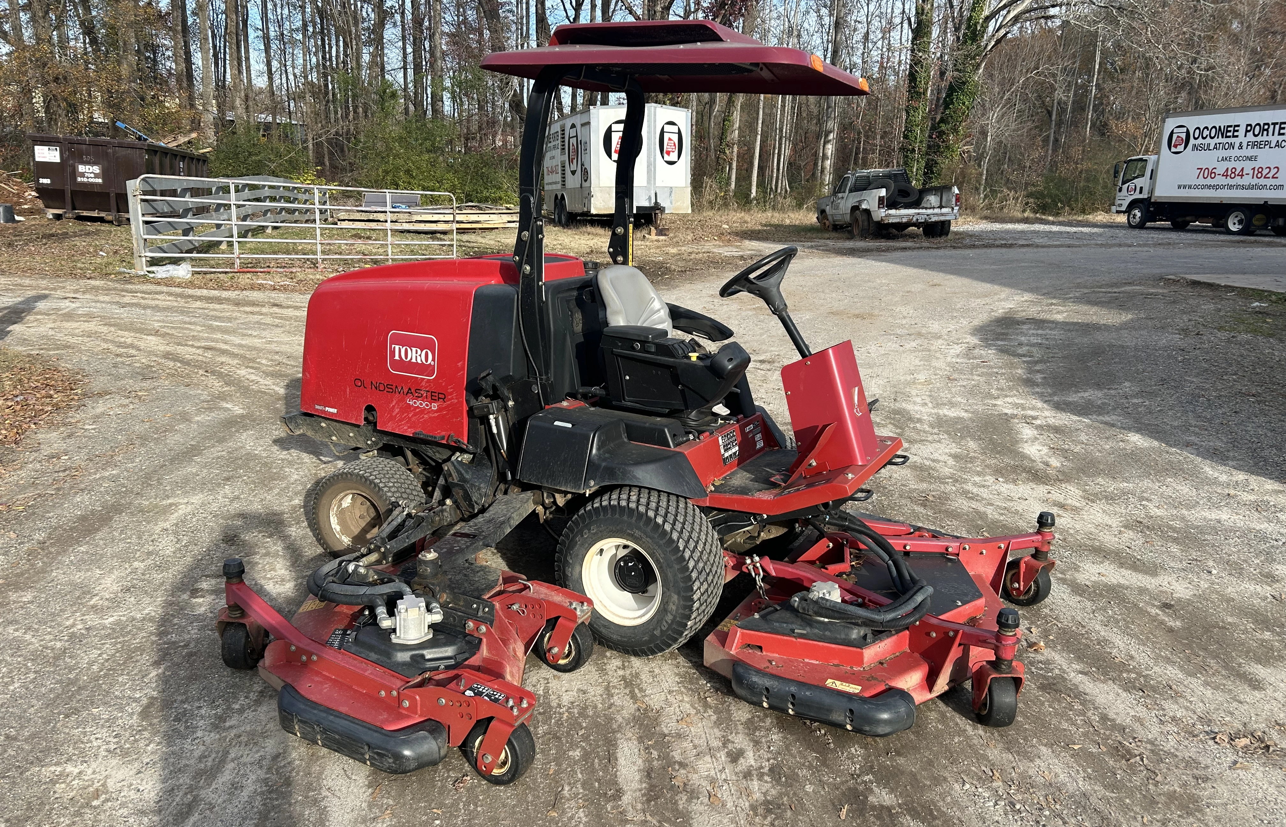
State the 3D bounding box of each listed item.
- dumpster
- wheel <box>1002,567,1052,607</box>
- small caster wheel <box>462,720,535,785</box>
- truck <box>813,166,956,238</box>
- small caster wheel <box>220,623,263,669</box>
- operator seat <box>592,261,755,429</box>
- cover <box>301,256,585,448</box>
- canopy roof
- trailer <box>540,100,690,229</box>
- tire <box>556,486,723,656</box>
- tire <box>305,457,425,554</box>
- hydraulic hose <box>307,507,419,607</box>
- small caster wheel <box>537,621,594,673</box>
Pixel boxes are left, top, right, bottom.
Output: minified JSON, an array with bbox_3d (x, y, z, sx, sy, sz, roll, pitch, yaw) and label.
[{"bbox_3d":[-13.113,-5.920,24.776,2.420,1.773,6.388,2,12,-13],"label":"dumpster"},{"bbox_3d":[1.589,0.698,4.009,0.085,0.195,0.195,-11,18,-40],"label":"wheel"},{"bbox_3d":[-0.415,0.971,2.790,0.195,0.195,0.085,8,16,25],"label":"small caster wheel"},{"bbox_3d":[6.536,-5.845,26.411,2.200,1.880,5.550,-1,14,-7],"label":"truck"},{"bbox_3d":[-1.467,0.838,3.568,0.095,0.205,0.205,1,14,1],"label":"small caster wheel"},{"bbox_3d":[0.195,-0.288,4.058,0.730,0.640,0.650,8,16,29],"label":"operator seat"},{"bbox_3d":[-0.962,-0.377,4.697,1.220,0.810,0.770,9,17,29],"label":"cover"},{"bbox_3d":[0.167,-1.421,3.761,1.290,0.240,1.000,11,18,28],"label":"canopy roof"},{"bbox_3d":[-0.649,-6.458,25.882,2.550,2.920,7.920,-3,15,-16],"label":"trailer"},{"bbox_3d":[-0.016,0.607,3.749,0.626,0.626,0.325,9,17,29],"label":"tire"},{"bbox_3d":[-1.264,0.462,4.450,0.517,0.517,0.285,6,15,19],"label":"tire"},{"bbox_3d":[-0.934,0.518,3.459,0.430,0.240,0.430,8,16,29],"label":"hydraulic hose"},{"bbox_3d":[-0.299,0.851,3.572,0.205,0.205,0.092,7,16,23],"label":"small caster wheel"}]

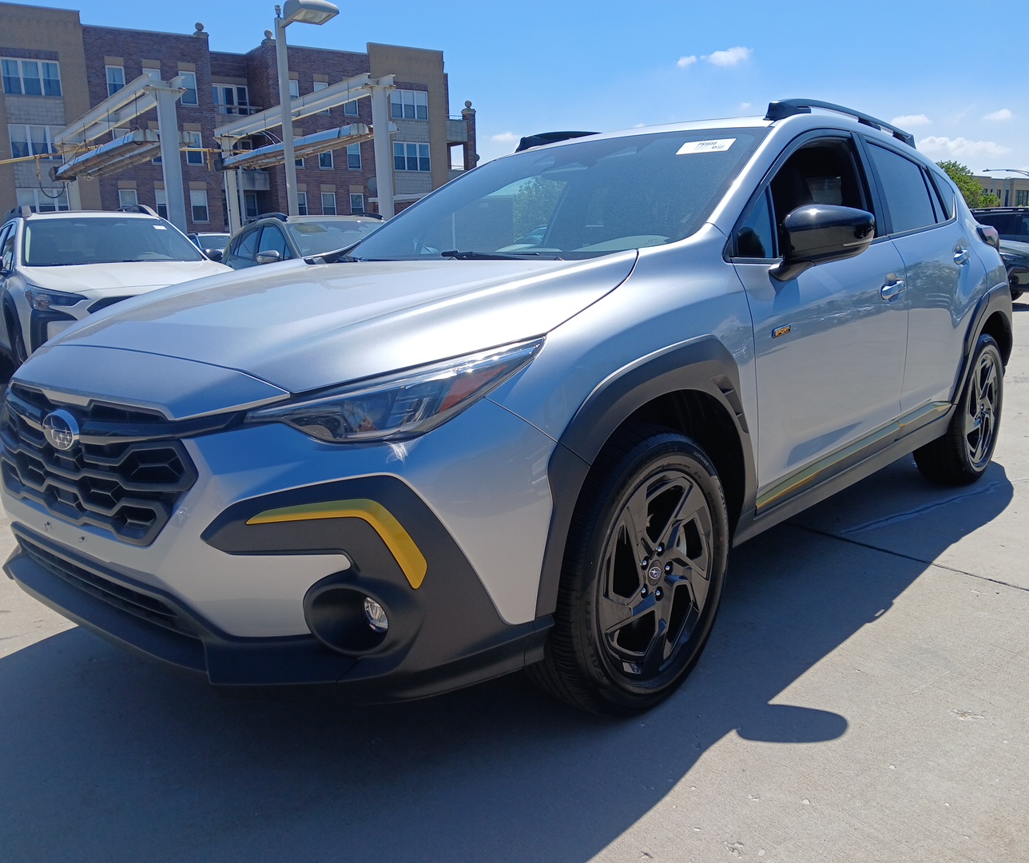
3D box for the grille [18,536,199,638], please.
[{"bbox_3d":[-0.910,0.307,1.879,0.890,0.085,0.075,8,14,41],"label":"grille"}]

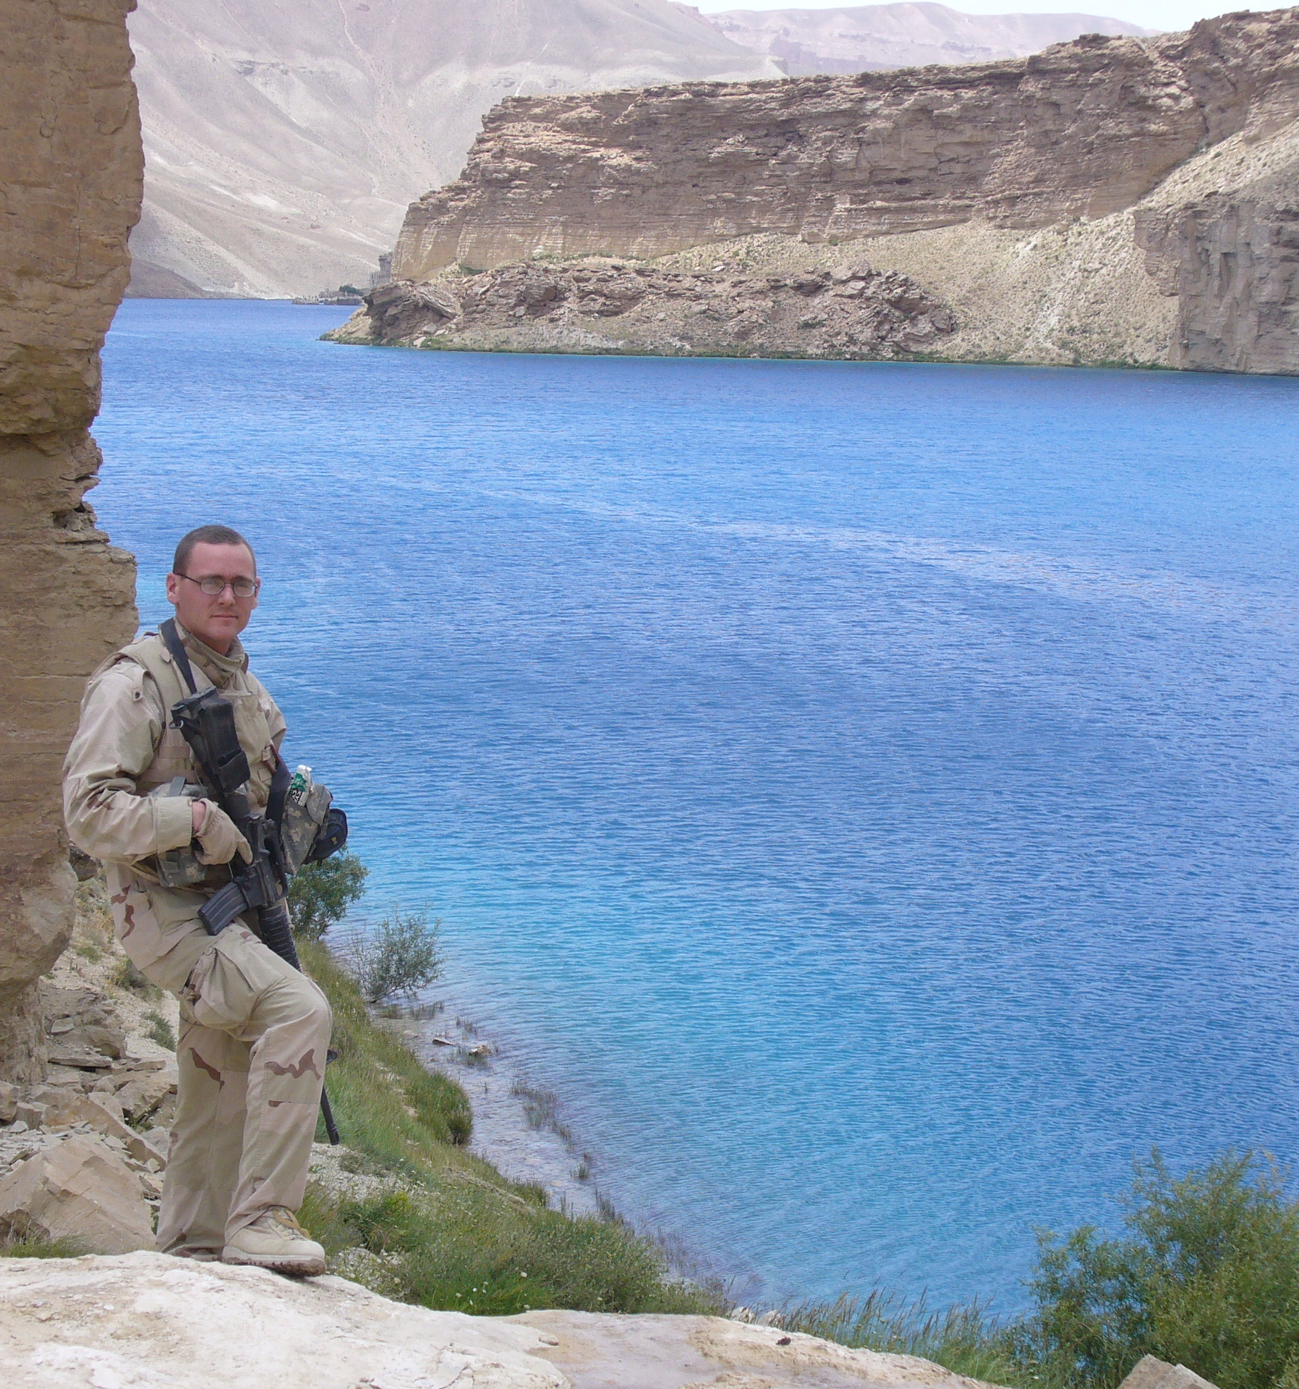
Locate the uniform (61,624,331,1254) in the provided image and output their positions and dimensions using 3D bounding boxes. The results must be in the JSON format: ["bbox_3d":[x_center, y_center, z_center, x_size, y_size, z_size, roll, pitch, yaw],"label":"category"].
[{"bbox_3d":[-0.937,0.505,6.650,0.580,1.300,0.520,-6,10,-42],"label":"uniform"}]

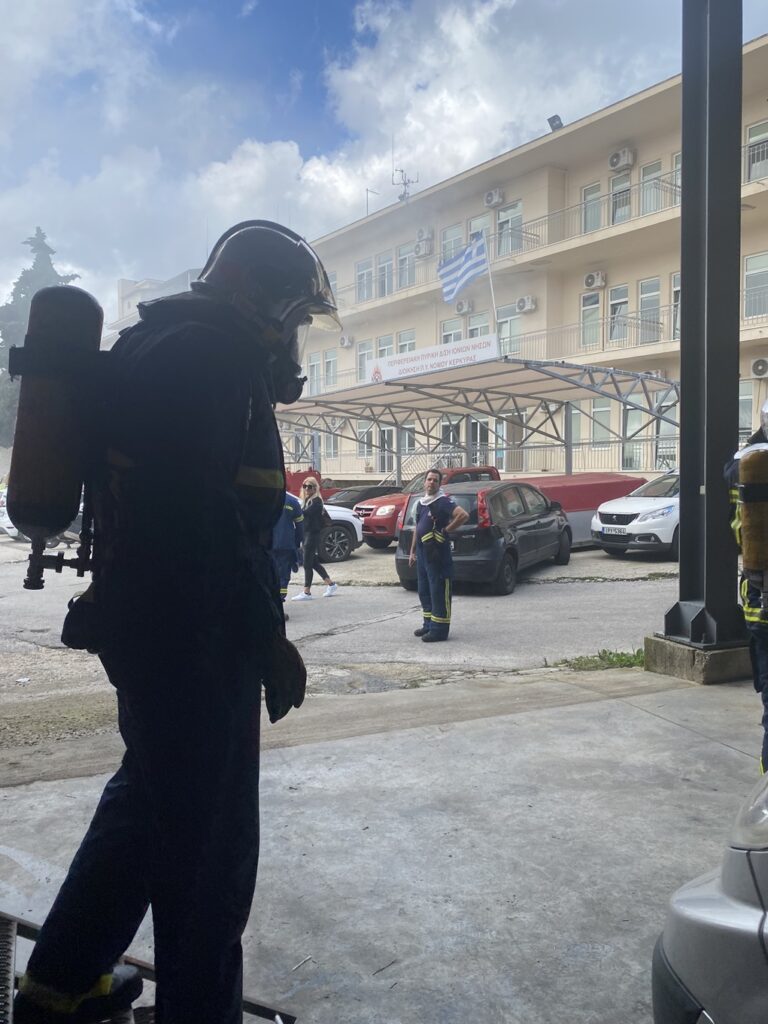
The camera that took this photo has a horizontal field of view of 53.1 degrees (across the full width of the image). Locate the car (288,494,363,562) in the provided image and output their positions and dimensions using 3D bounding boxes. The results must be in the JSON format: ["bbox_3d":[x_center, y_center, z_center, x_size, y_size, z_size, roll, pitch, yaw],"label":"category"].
[{"bbox_3d":[-2.478,0.208,14.418,4.350,1.600,1.820,-4,4,-30],"label":"car"}]

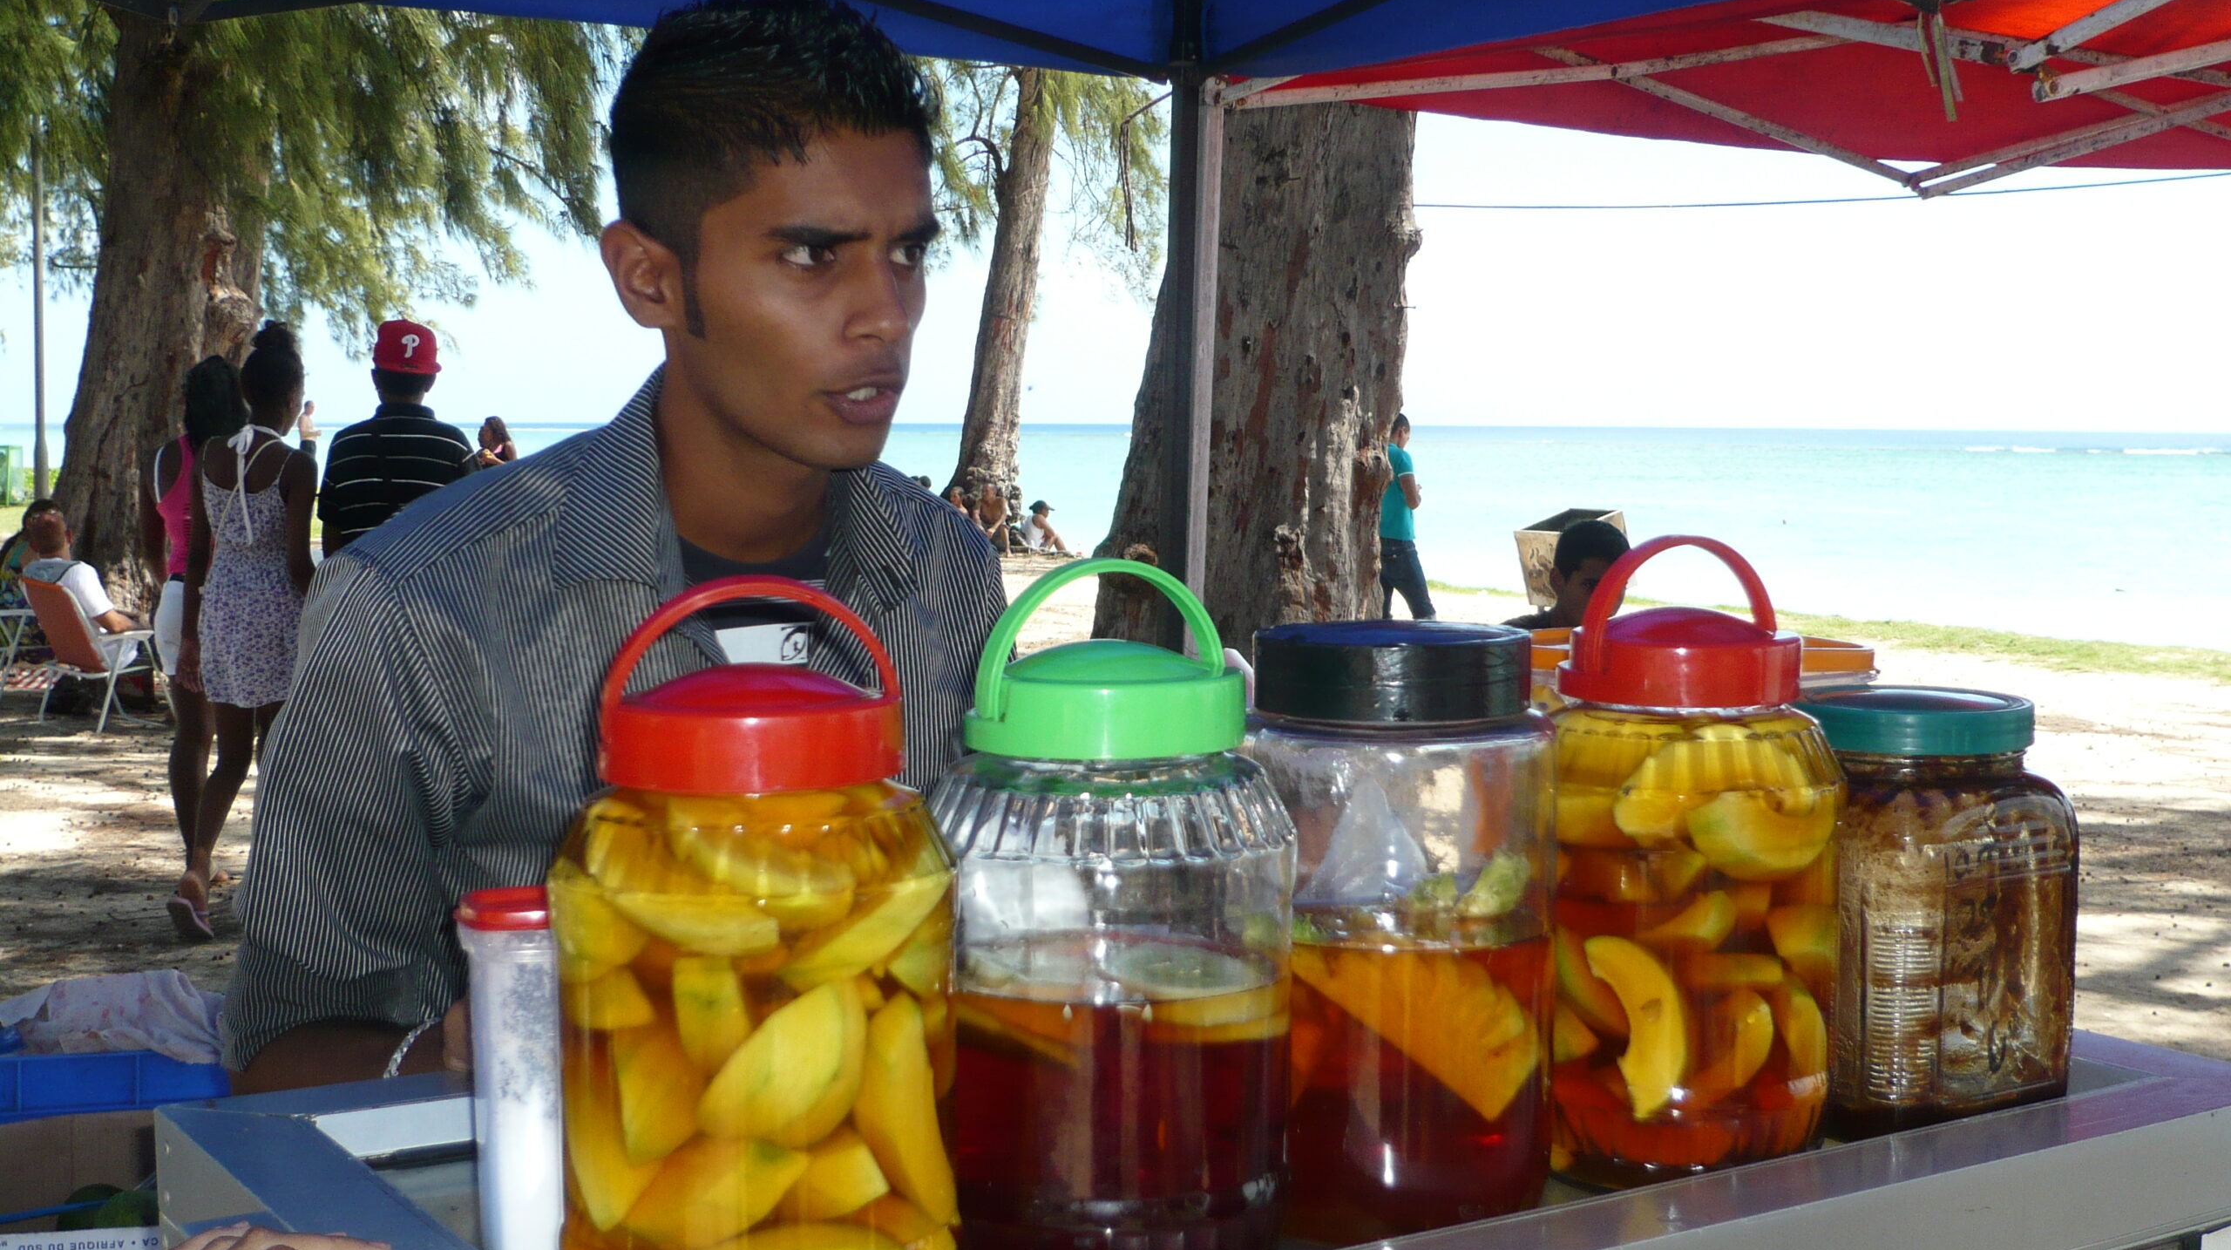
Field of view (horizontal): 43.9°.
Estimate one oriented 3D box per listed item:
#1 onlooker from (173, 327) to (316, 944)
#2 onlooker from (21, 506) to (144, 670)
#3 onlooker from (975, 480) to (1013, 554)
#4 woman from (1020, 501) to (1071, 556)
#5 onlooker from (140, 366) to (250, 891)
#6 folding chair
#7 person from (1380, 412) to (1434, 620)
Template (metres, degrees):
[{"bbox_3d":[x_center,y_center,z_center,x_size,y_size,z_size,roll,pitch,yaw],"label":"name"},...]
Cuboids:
[{"bbox_3d":[-2.452,0.007,7.900,0.420,1.700,0.480,1,4,7],"label":"onlooker"},{"bbox_3d":[-4.980,-0.038,13.500,0.560,1.070,0.800,3,5,37],"label":"onlooker"},{"bbox_3d":[-1.754,-1.496,39.000,0.560,1.040,0.720,2,4,18],"label":"onlooker"},{"bbox_3d":[-0.981,-1.391,39.500,0.740,0.760,0.480,-1,4,-17],"label":"woman"},{"bbox_3d":[-2.864,-0.014,8.650,0.420,1.640,0.420,1,4,5],"label":"onlooker"},{"bbox_3d":[-4.909,0.139,13.400,0.540,0.750,0.600,4,5,38],"label":"folding chair"},{"bbox_3d":[1.686,-0.405,16.300,0.420,1.690,0.460,-3,5,-40],"label":"person"}]

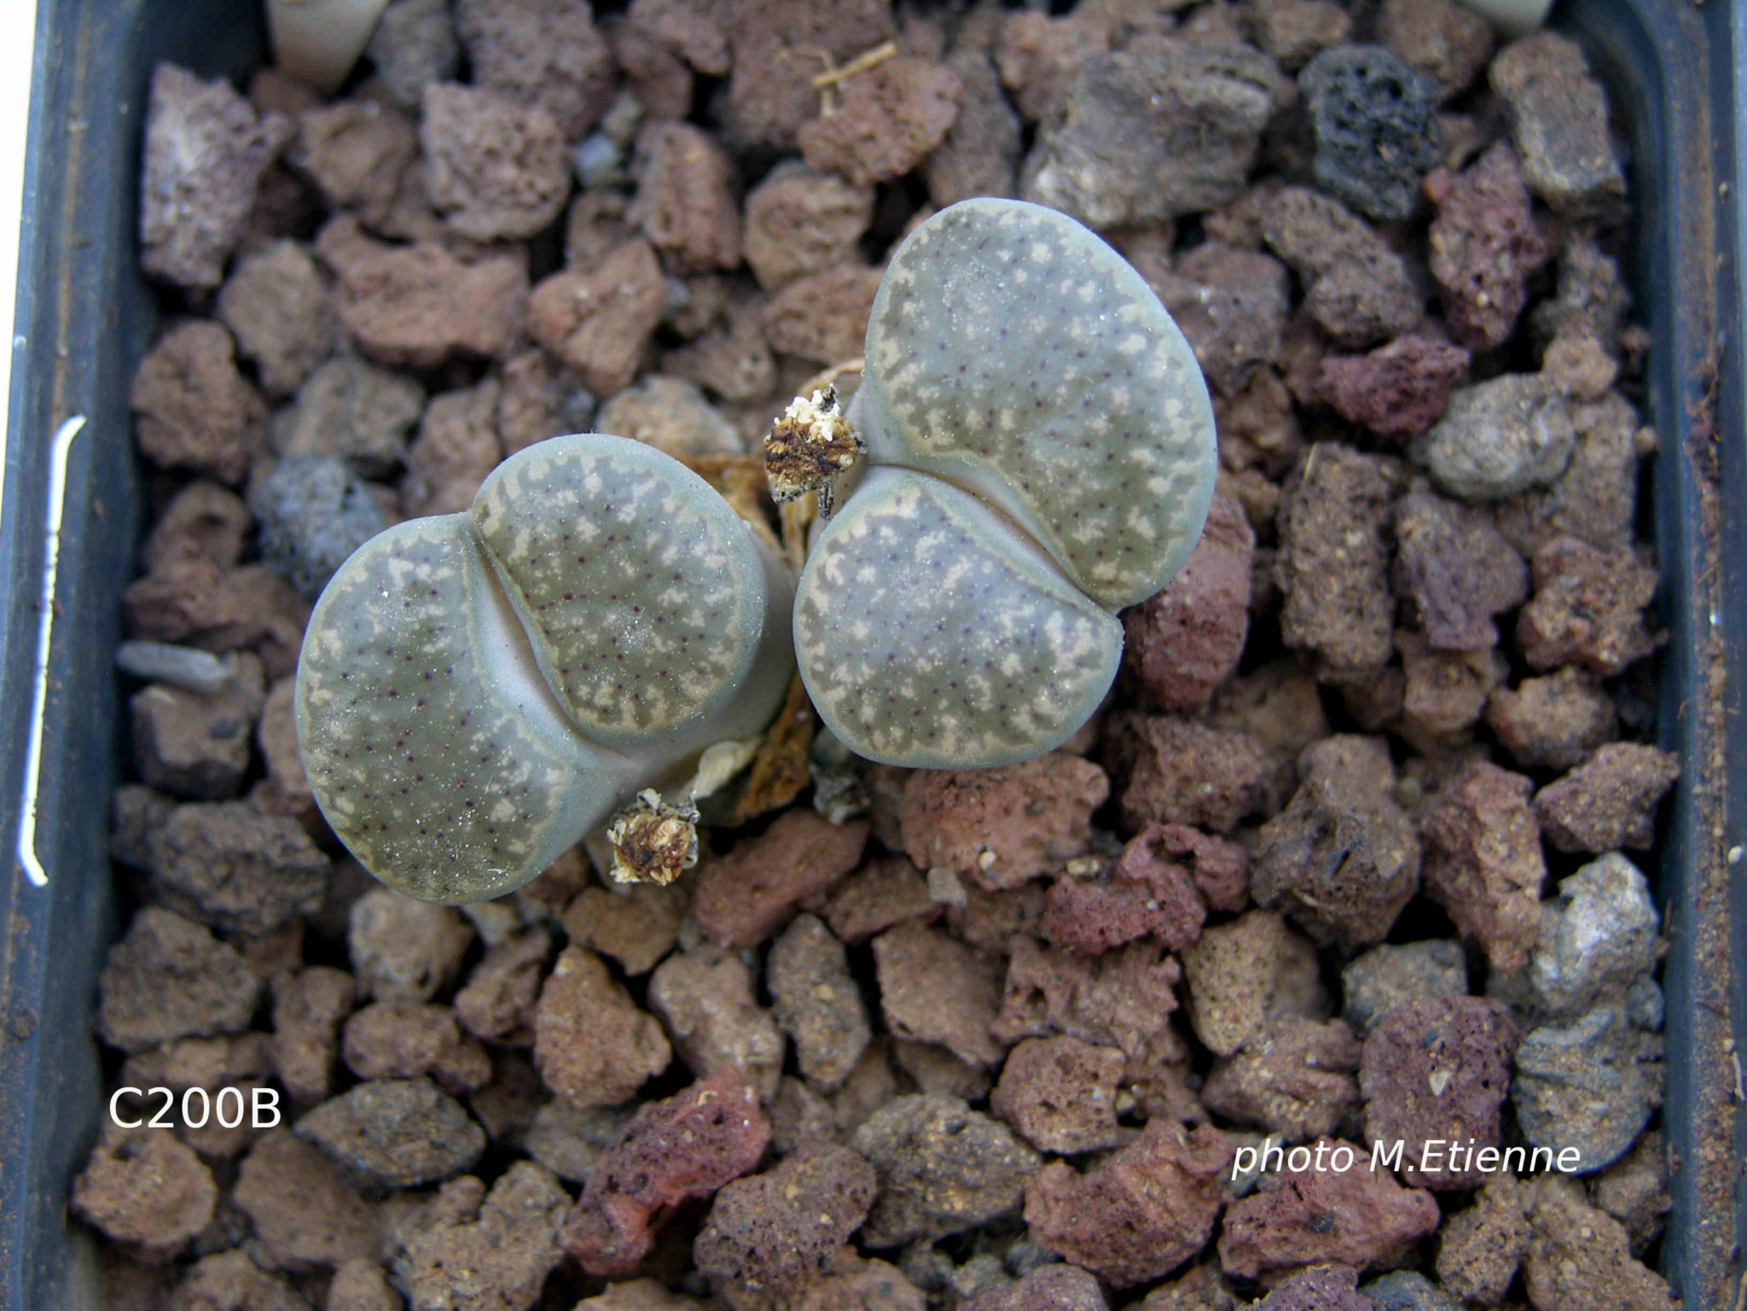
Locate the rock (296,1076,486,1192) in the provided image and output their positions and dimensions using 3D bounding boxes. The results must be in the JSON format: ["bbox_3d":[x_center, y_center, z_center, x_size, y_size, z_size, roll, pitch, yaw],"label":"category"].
[{"bbox_3d":[-0.020,0.020,0.183,0.007,0.004,0.004,-6,75,1],"label":"rock"}]

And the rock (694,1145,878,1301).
[{"bbox_3d":[-0.004,0.027,0.217,0.009,0.005,0.006,-39,76,-10],"label":"rock"}]

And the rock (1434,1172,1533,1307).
[{"bbox_3d":[0.026,0.025,0.192,0.004,0.004,0.005,22,76,8],"label":"rock"}]

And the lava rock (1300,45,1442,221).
[{"bbox_3d":[0.024,-0.026,0.218,0.007,0.006,0.008,18,78,4],"label":"lava rock"}]

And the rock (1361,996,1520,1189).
[{"bbox_3d":[0.023,0.018,0.181,0.006,0.005,0.007,-4,75,2],"label":"rock"}]

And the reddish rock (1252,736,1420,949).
[{"bbox_3d":[0.021,0.008,0.197,0.007,0.007,0.009,12,74,5],"label":"reddish rock"}]

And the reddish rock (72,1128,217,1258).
[{"bbox_3d":[-0.030,0.022,0.183,0.005,0.004,0.005,-36,76,-7],"label":"reddish rock"}]

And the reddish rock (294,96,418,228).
[{"bbox_3d":[-0.023,-0.022,0.195,0.005,0.005,0.006,-11,75,0],"label":"reddish rock"}]

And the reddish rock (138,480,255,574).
[{"bbox_3d":[-0.029,-0.005,0.188,0.004,0.004,0.005,28,74,8],"label":"reddish rock"}]

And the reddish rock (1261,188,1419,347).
[{"bbox_3d":[0.023,-0.019,0.216,0.005,0.005,0.009,-28,79,-6],"label":"reddish rock"}]

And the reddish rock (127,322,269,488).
[{"bbox_3d":[-0.035,-0.013,0.229,0.006,0.006,0.008,4,73,2],"label":"reddish rock"}]

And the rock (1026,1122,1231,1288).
[{"bbox_3d":[0.010,0.022,0.178,0.008,0.005,0.006,-18,73,-7],"label":"rock"}]

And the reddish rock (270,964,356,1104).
[{"bbox_3d":[-0.027,0.018,0.208,0.004,0.004,0.006,12,78,3],"label":"reddish rock"}]

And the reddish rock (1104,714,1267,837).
[{"bbox_3d":[0.014,0.005,0.199,0.007,0.005,0.005,6,73,2],"label":"reddish rock"}]

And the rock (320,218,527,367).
[{"bbox_3d":[-0.021,-0.017,0.206,0.009,0.005,0.006,8,73,2],"label":"rock"}]

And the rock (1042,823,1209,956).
[{"bbox_3d":[0.012,0.011,0.210,0.008,0.005,0.006,-6,78,-1],"label":"rock"}]

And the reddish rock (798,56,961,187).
[{"bbox_3d":[0.001,-0.028,0.234,0.009,0.005,0.006,-11,73,-3],"label":"reddish rock"}]

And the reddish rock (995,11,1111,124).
[{"bbox_3d":[0.009,-0.028,0.210,0.006,0.005,0.005,0,73,0],"label":"reddish rock"}]

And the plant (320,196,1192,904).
[{"bbox_3d":[-0.004,-0.001,0.183,0.039,0.016,0.022,-30,75,-5],"label":"plant"}]

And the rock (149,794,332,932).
[{"bbox_3d":[-0.026,0.009,0.183,0.007,0.004,0.005,12,72,3],"label":"rock"}]

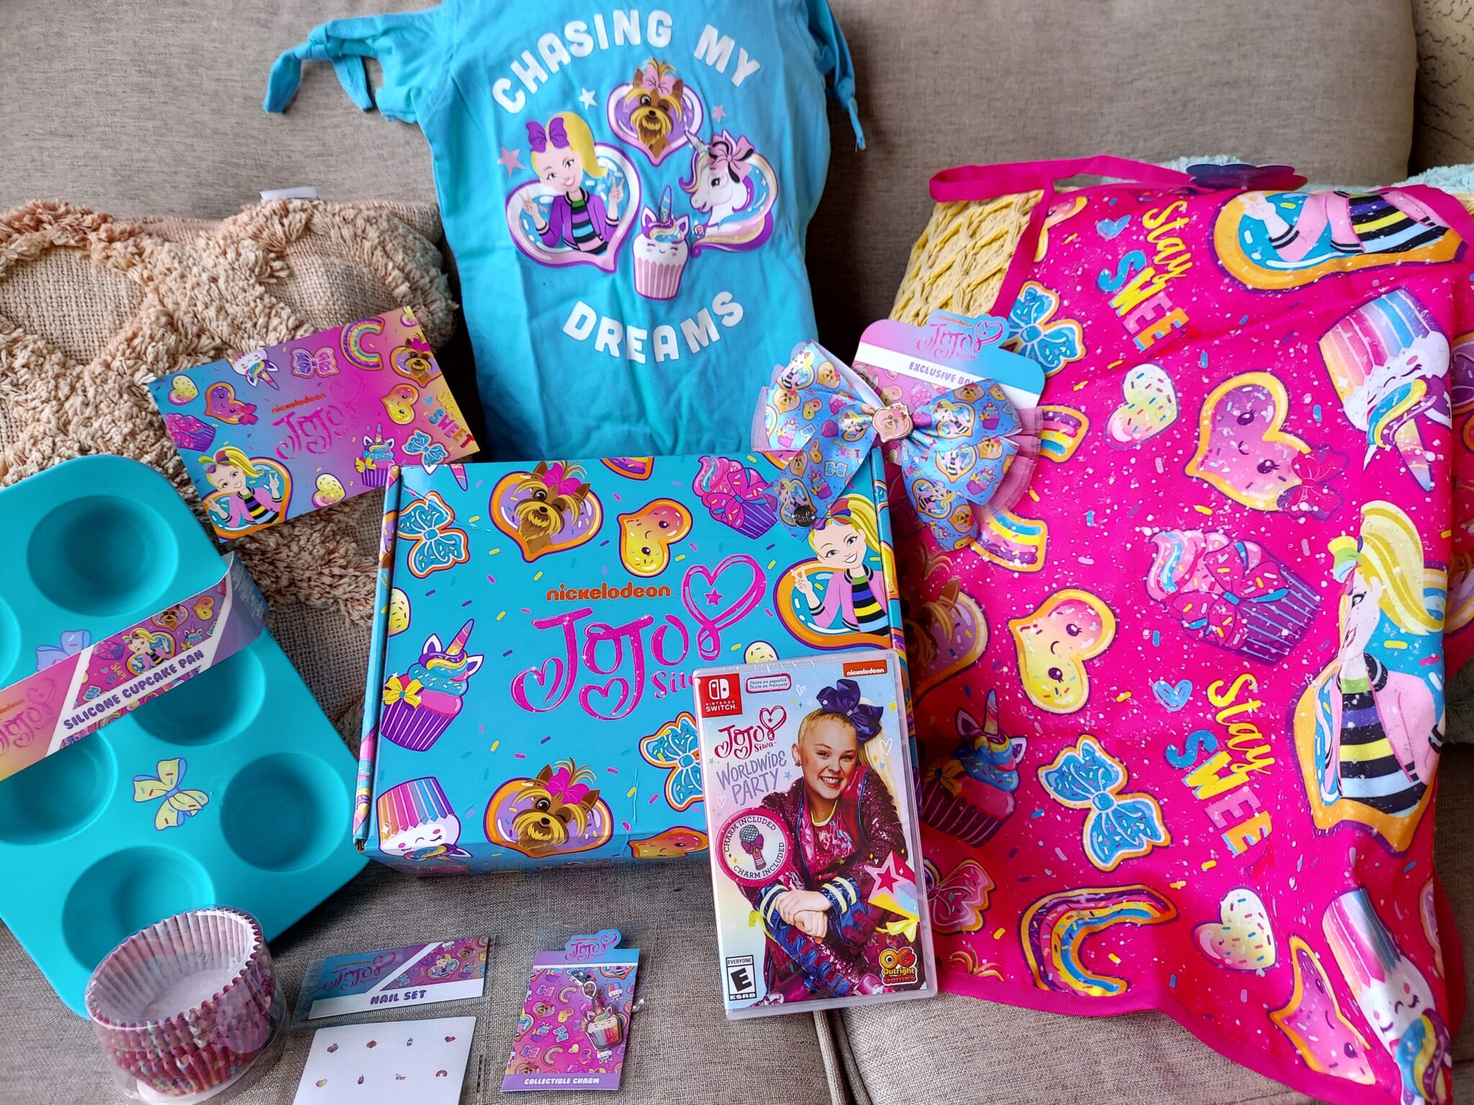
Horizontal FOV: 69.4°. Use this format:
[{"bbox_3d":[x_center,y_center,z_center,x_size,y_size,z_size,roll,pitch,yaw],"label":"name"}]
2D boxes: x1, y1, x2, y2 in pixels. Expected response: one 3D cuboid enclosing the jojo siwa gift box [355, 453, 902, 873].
[{"bbox_3d":[-0.054,0.063,0.628,0.293,0.094,0.220,-2,65,-3],"label":"jojo siwa gift box"}]

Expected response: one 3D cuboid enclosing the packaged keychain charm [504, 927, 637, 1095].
[{"bbox_3d":[-0.079,0.223,0.526,0.054,0.006,0.097,-1,25,2],"label":"packaged keychain charm"}]

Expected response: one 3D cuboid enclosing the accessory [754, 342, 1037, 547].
[{"bbox_3d":[0.092,-0.062,0.622,0.162,0.112,0.045,12,-15,3],"label":"accessory"}]

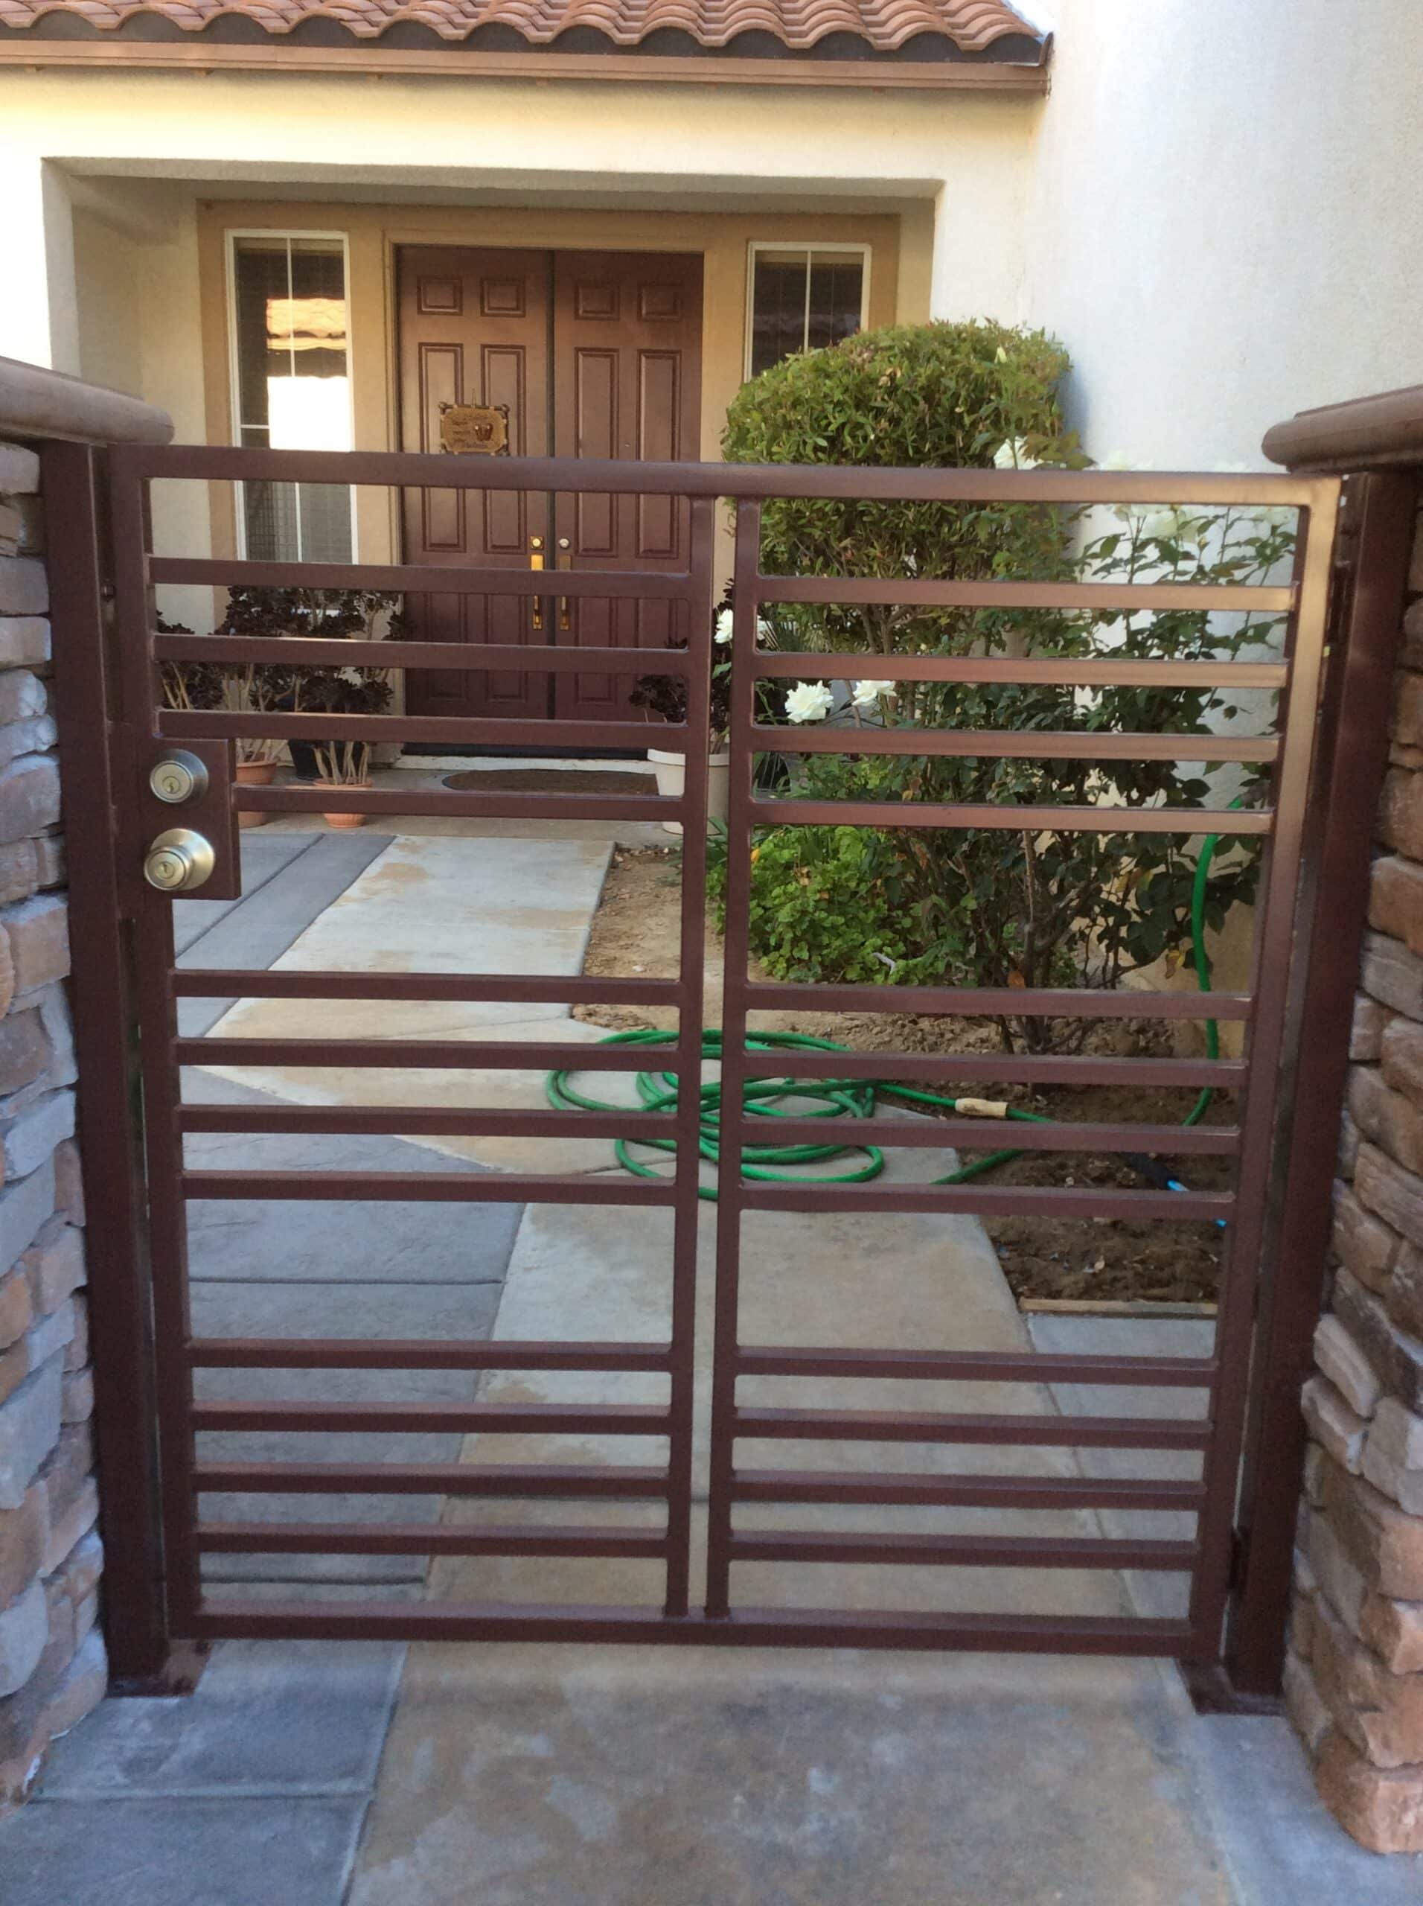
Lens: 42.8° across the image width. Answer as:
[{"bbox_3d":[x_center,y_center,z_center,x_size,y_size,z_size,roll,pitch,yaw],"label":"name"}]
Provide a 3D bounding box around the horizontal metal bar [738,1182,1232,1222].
[{"bbox_3d":[0.314,0.281,2.074,0.563,0.026,0.026,1,14,-1],"label":"horizontal metal bar"}]

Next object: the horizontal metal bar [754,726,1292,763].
[{"bbox_3d":[0.341,-0.234,2.038,0.585,0.026,0.026,1,13,-1],"label":"horizontal metal bar"}]

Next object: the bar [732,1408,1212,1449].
[{"bbox_3d":[0.320,0.585,2.224,0.585,0.026,0.026,1,13,-1],"label":"bar"}]

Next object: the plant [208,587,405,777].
[{"bbox_3d":[-1.865,-1.247,8.368,0.851,0.827,0.700,1,13,-1],"label":"plant"}]

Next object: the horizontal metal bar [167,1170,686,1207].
[{"bbox_3d":[-0.322,0.266,2.066,0.566,0.026,0.026,1,14,-1],"label":"horizontal metal bar"}]

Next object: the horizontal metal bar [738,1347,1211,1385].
[{"bbox_3d":[0.322,0.505,2.205,0.585,0.026,0.026,1,13,-1],"label":"horizontal metal bar"}]

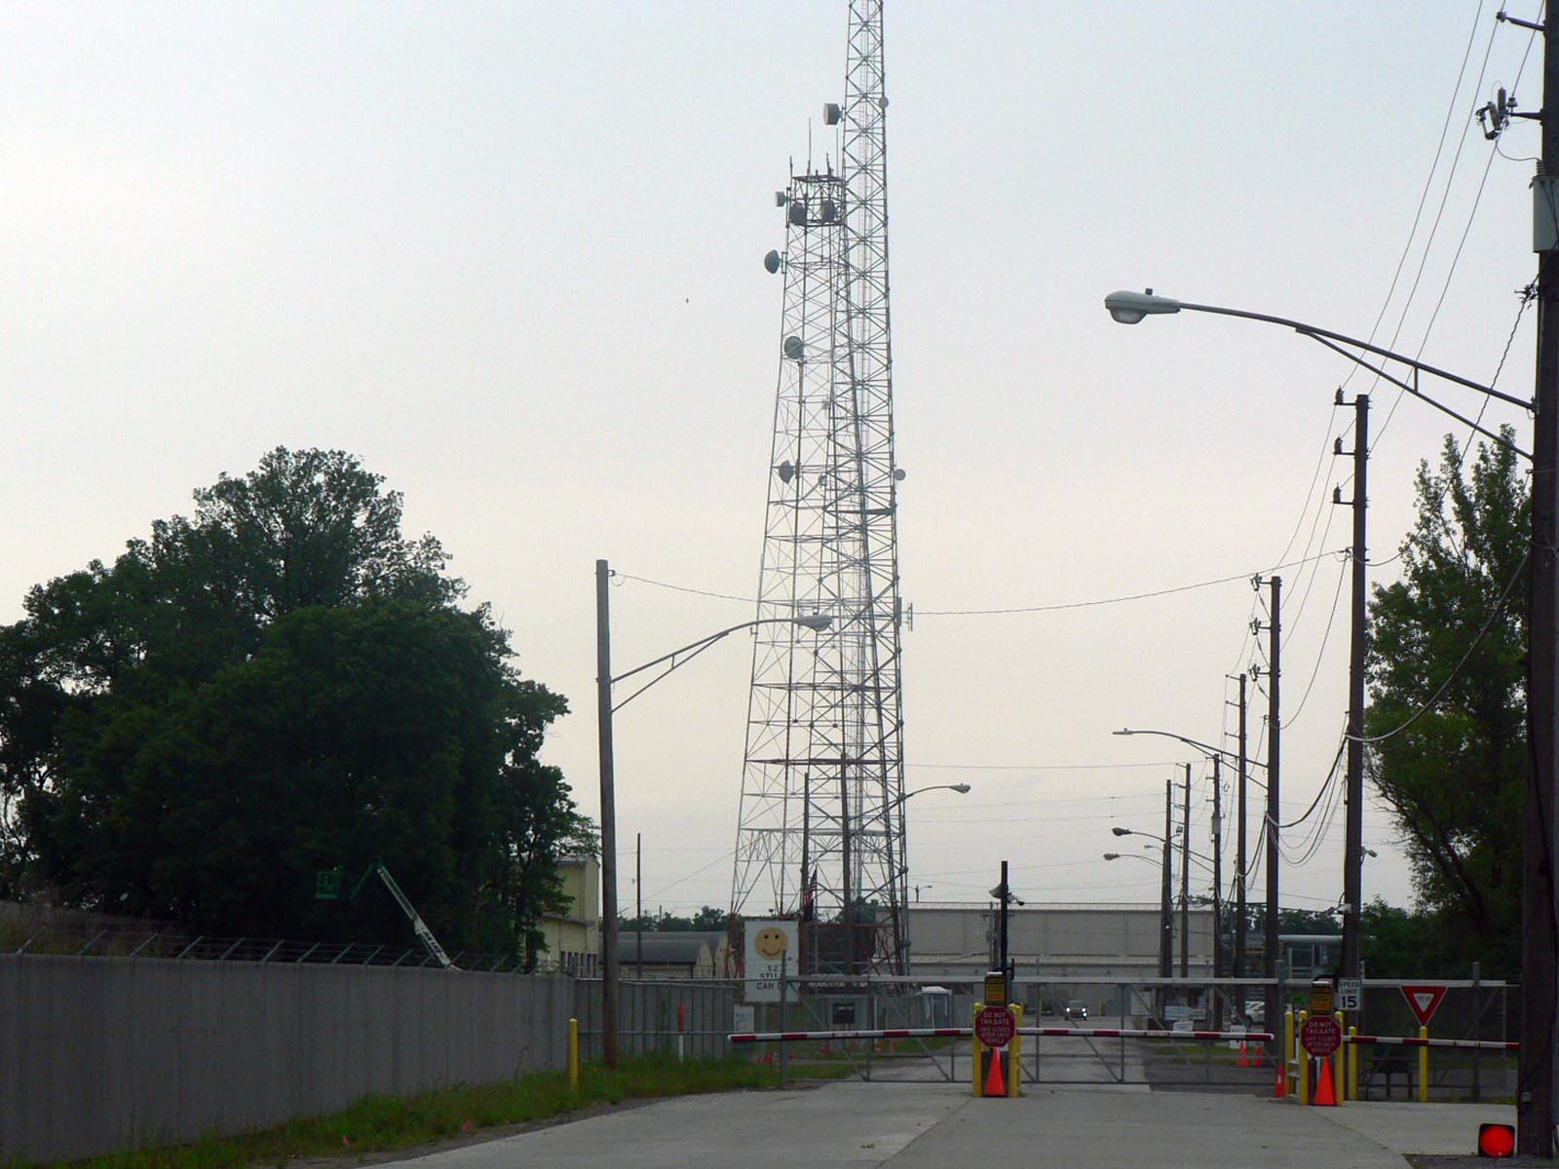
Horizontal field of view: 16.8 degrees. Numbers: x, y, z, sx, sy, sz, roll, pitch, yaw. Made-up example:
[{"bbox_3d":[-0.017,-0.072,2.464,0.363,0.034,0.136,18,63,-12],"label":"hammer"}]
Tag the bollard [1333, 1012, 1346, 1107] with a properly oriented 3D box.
[{"bbox_3d":[8.261,7.004,77.755,0.130,1.390,0.130,0,-5,0],"label":"bollard"}]

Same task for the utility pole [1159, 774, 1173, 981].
[{"bbox_3d":[18.311,15.232,248.483,0.320,12.150,0.320,0,-5,0],"label":"utility pole"}]

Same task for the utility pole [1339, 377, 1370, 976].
[{"bbox_3d":[8.915,2.524,81.800,0.420,11.000,0.300,1,-4,3],"label":"utility pole"}]

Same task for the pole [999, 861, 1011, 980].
[{"bbox_3d":[3.407,5.994,79.647,0.100,3.680,0.100,0,-5,0],"label":"pole"}]

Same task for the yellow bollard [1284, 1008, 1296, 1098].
[{"bbox_3d":[7.849,7.214,81.000,0.130,1.360,0.130,0,-4,3],"label":"yellow bollard"}]

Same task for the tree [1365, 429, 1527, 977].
[{"bbox_3d":[17.689,4.197,138.663,5.000,16.660,5.000,0,-5,0],"label":"tree"}]

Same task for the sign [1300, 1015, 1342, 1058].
[{"bbox_3d":[8.055,6.723,78.400,0.610,0.610,0.030,0,-4,3],"label":"sign"}]

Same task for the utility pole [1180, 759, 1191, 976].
[{"bbox_3d":[17.162,13.405,222.464,0.300,11.650,0.300,0,-5,0],"label":"utility pole"}]

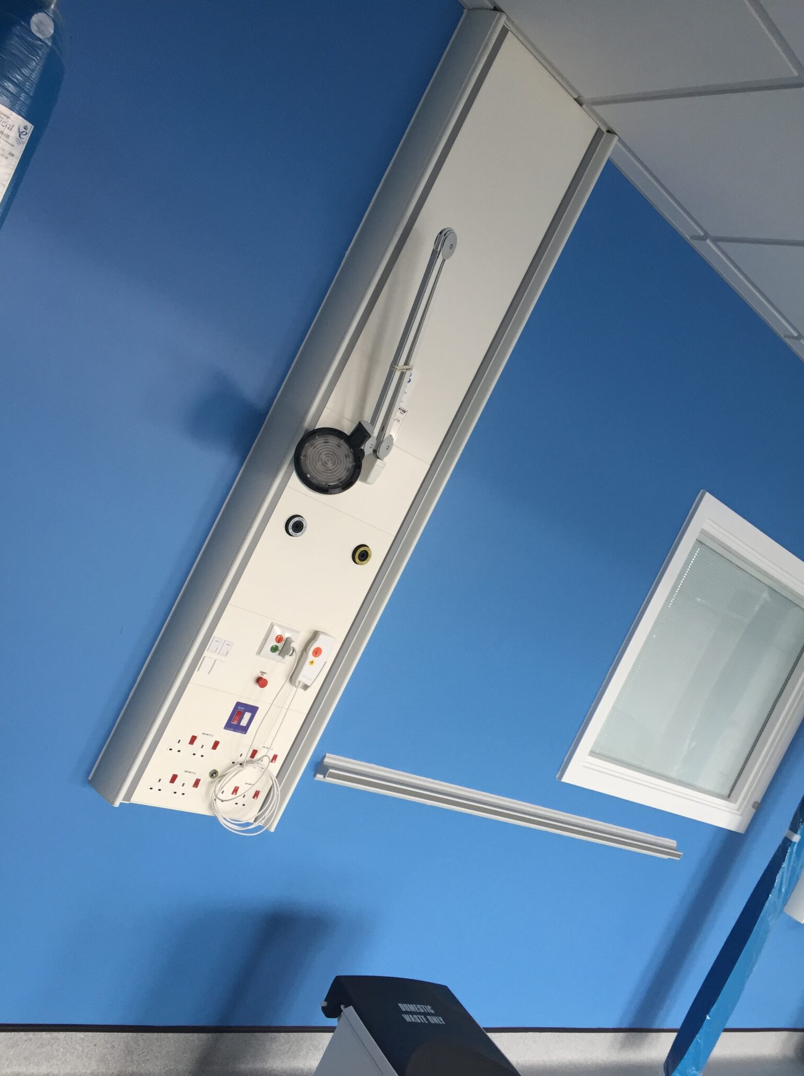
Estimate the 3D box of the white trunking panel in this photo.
[{"bbox_3d":[-0.076,-0.212,2.162,0.512,1.943,0.107,25,2,-38],"label":"white trunking panel"}]

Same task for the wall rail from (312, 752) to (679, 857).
[{"bbox_3d":[0.433,0.927,2.968,1.797,0.076,0.048,25,2,-38],"label":"wall rail"}]

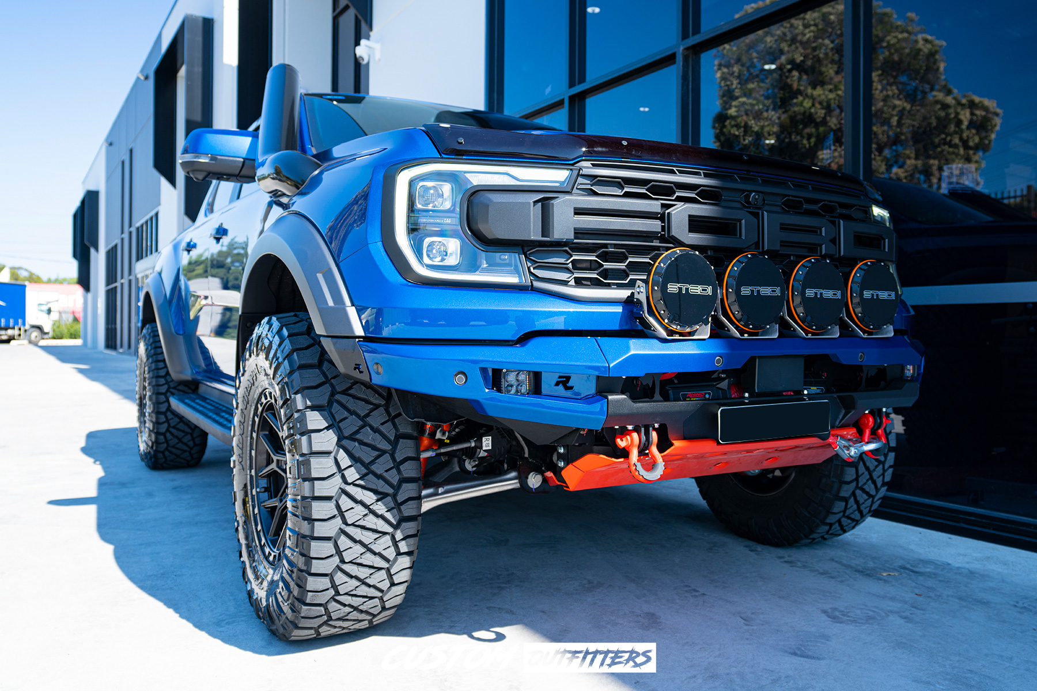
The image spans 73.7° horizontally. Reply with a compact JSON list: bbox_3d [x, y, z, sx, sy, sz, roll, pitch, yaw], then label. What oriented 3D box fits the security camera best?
[{"bbox_3d":[-1.576,-3.081,7.250,0.250,0.230,0.150,0,1,-41],"label":"security camera"}]

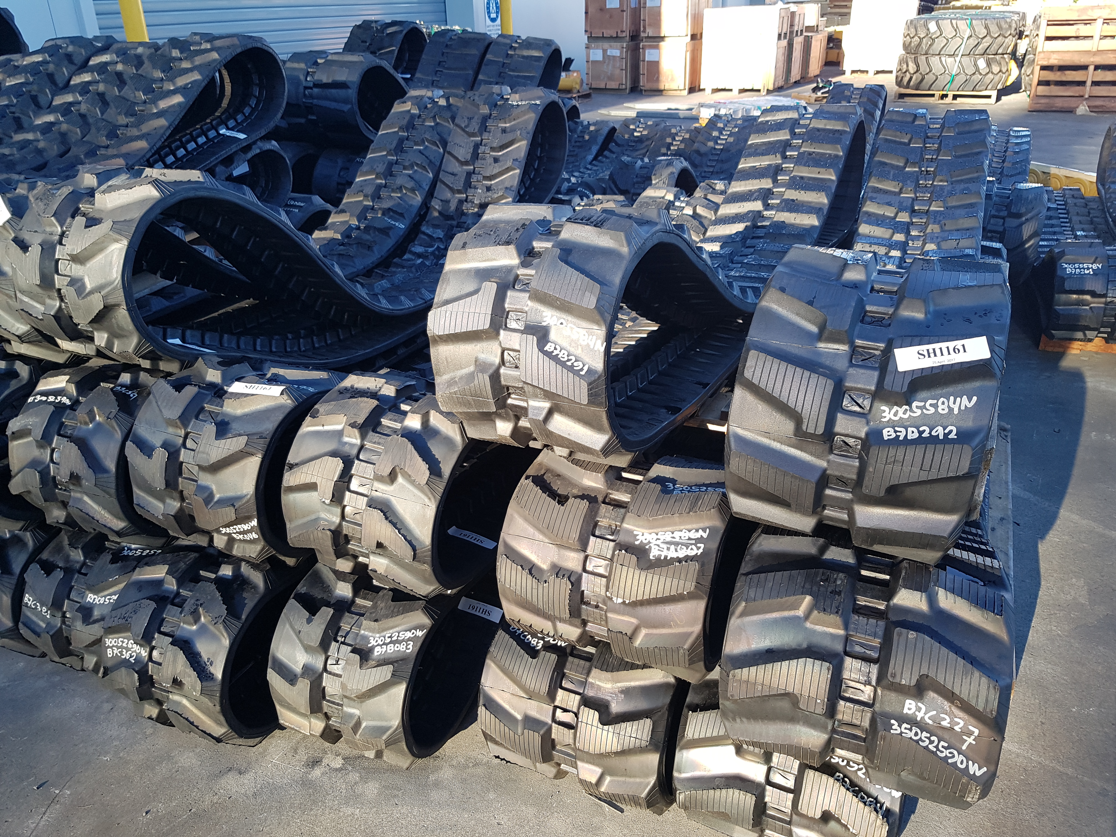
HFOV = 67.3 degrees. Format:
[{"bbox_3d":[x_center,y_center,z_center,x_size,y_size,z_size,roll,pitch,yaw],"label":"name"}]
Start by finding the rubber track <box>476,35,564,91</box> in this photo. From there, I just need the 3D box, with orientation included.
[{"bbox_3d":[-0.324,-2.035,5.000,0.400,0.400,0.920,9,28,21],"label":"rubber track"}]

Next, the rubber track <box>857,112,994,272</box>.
[{"bbox_3d":[1.005,-0.613,2.311,0.305,0.350,1.150,10,29,22],"label":"rubber track"}]

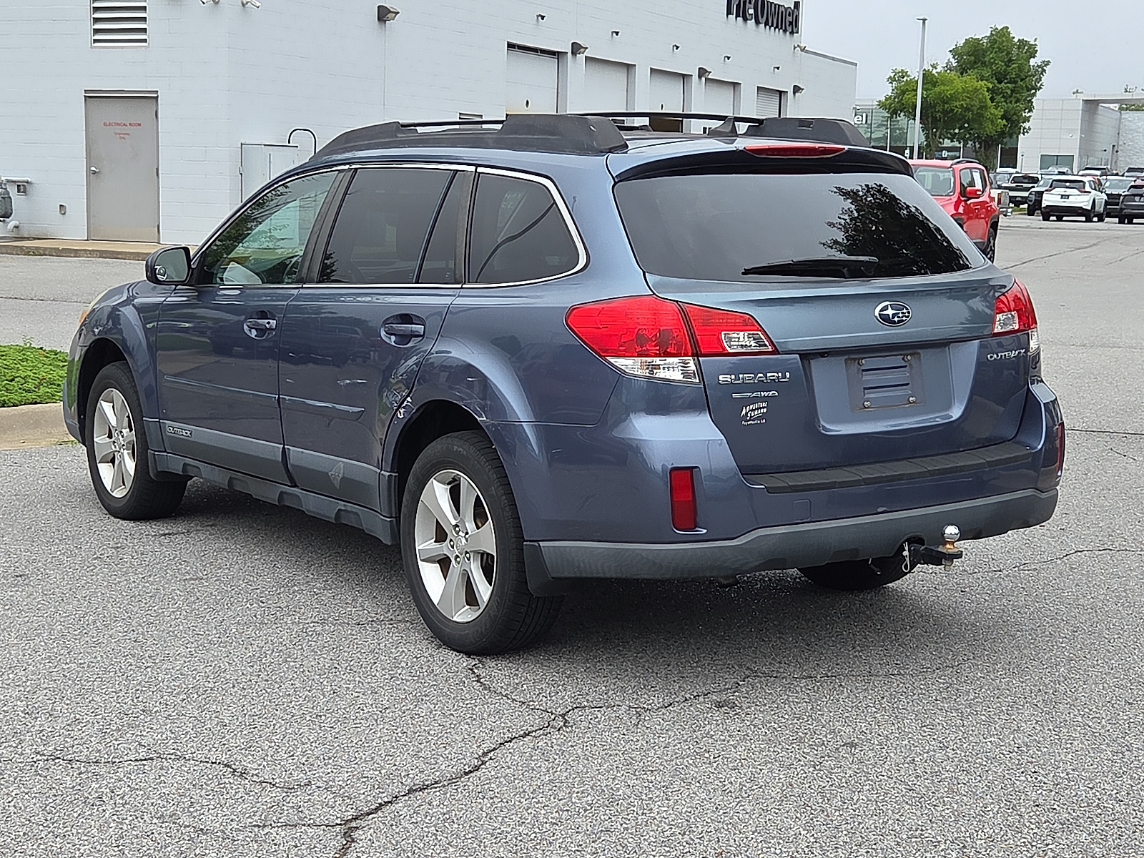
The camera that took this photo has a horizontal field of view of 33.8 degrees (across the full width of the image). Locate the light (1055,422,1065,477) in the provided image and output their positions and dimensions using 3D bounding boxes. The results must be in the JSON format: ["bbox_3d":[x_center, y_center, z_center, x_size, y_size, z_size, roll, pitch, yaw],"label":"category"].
[{"bbox_3d":[1.526,0.057,5.923,0.035,0.165,0.068,4,9,26],"label":"light"}]

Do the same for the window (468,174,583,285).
[{"bbox_3d":[-0.140,-0.596,5.669,0.050,0.359,0.623,22,-8,-38],"label":"window"}]

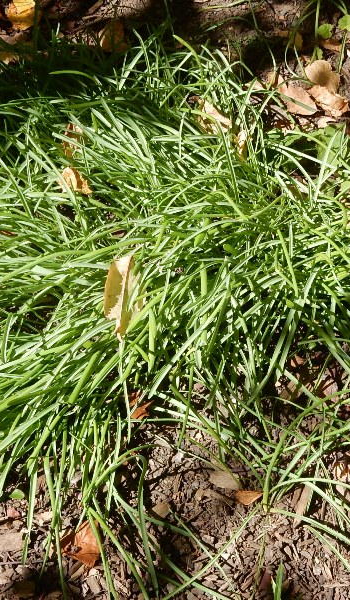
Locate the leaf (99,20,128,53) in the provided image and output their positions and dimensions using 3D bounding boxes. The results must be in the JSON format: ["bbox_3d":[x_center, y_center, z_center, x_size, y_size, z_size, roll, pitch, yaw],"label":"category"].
[{"bbox_3d":[-0.085,-0.366,1.638,0.038,0.020,0.043,0,58,0],"label":"leaf"}]

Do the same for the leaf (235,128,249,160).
[{"bbox_3d":[0.086,-0.200,1.522,0.015,0.035,0.035,3,48,3],"label":"leaf"}]

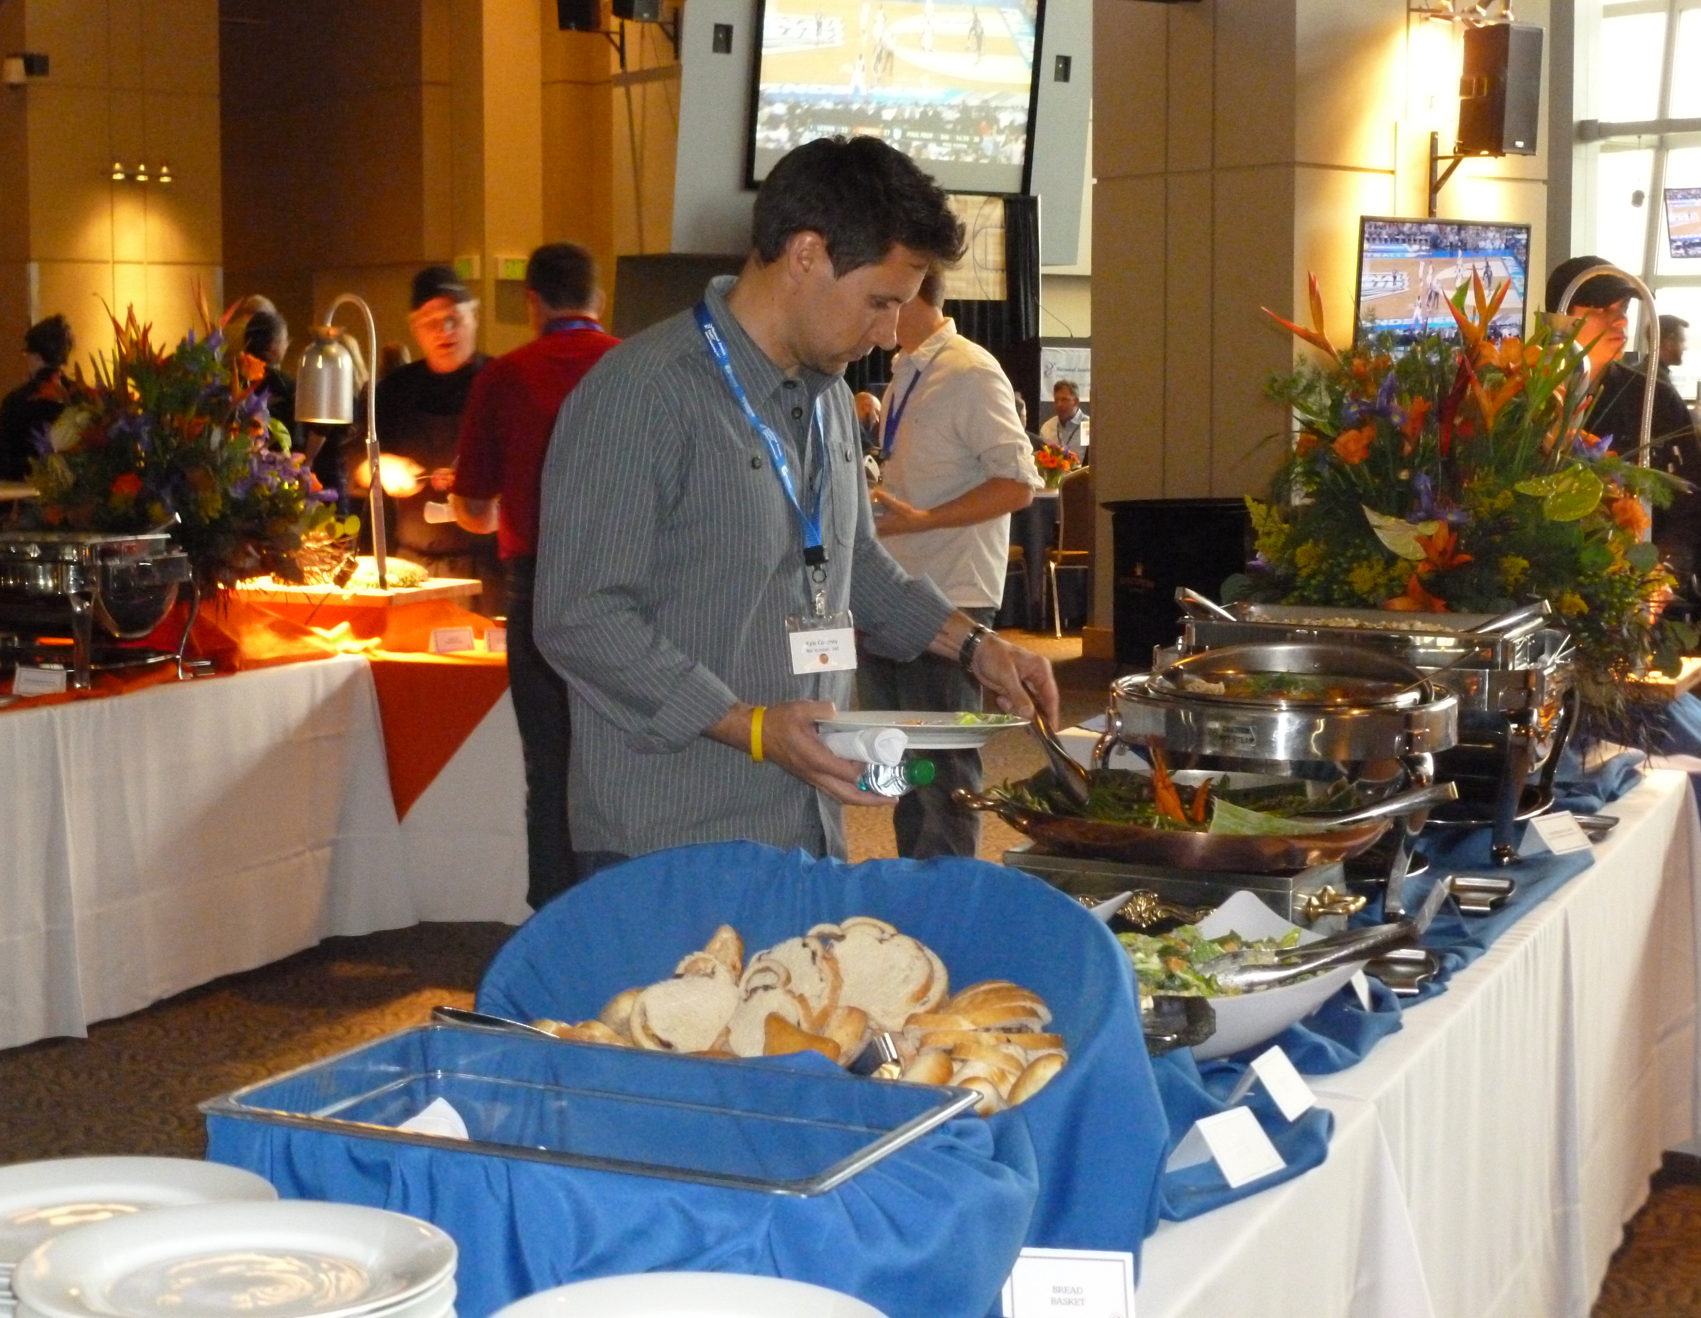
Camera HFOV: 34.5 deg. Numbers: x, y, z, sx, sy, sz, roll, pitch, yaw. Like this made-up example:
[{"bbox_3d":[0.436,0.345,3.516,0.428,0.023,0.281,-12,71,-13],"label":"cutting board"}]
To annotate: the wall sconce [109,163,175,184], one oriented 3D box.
[{"bbox_3d":[-5.973,-4.092,23.112,0.600,0.190,0.200,-4,7,-35],"label":"wall sconce"}]

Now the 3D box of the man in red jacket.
[{"bbox_3d":[-0.666,-0.101,6.521,0.580,1.756,0.450,-1,6,-15],"label":"man in red jacket"}]

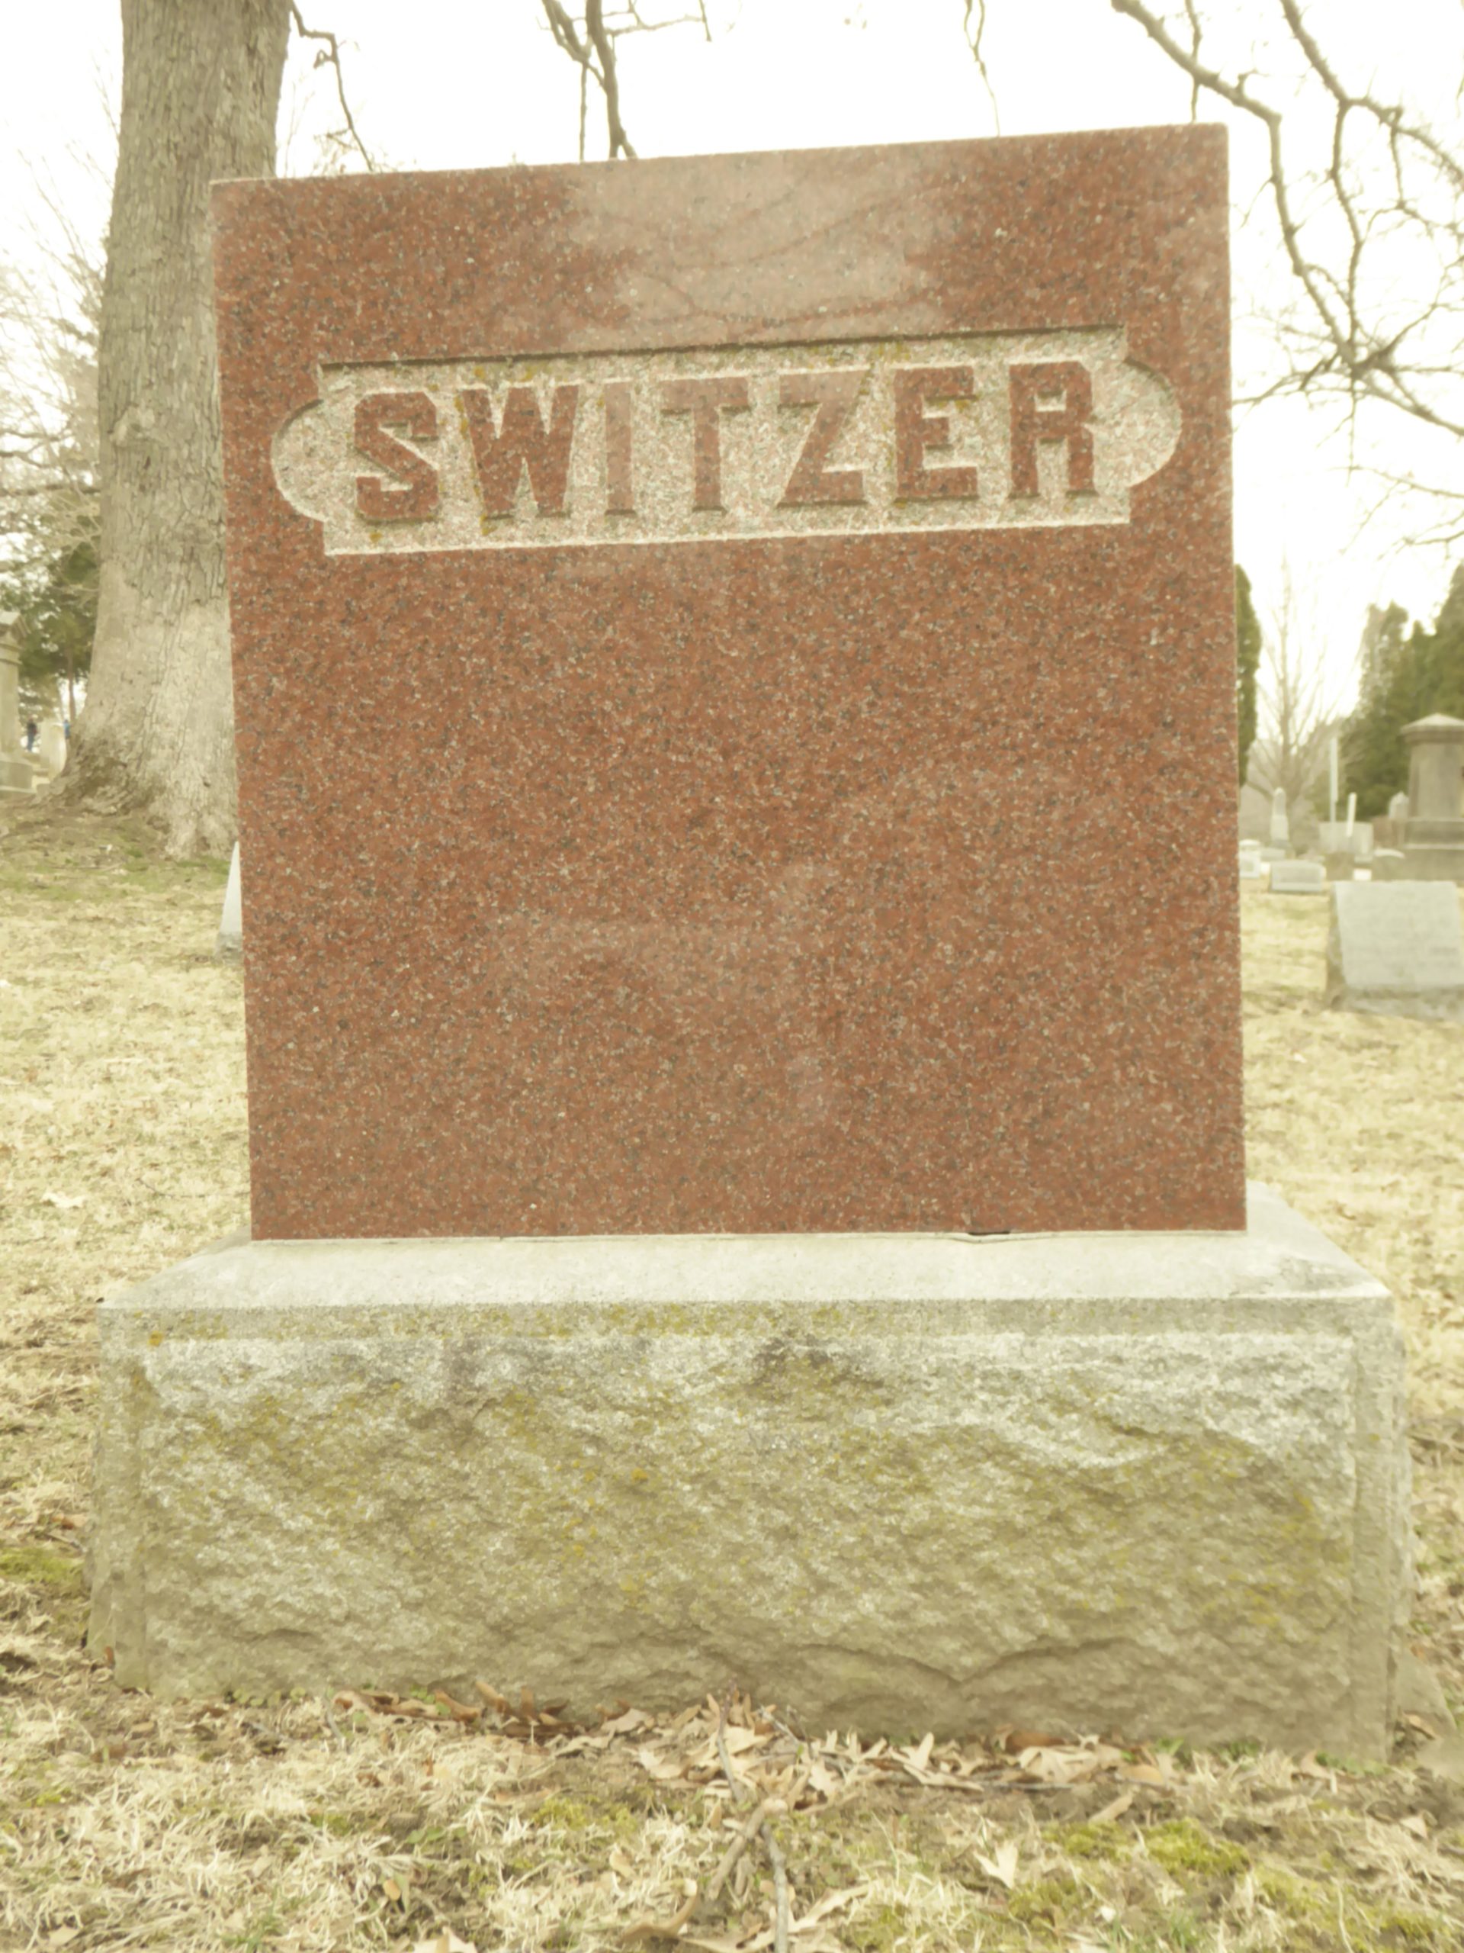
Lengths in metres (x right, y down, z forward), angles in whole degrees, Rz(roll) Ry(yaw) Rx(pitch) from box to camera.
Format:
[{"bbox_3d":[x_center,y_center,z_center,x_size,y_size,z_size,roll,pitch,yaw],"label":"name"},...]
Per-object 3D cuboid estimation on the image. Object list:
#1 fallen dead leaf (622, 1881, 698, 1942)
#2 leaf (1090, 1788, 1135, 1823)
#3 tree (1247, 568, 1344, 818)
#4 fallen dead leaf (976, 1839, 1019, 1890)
[{"bbox_3d":[-0.051,0.667,1.410,0.048,0.020,0.048,0,2,14],"label":"fallen dead leaf"},{"bbox_3d":[0.314,0.682,1.620,0.025,0.014,0.055,1,3,30],"label":"leaf"},{"bbox_3d":[17.130,-8.600,60.000,2.900,7.500,2.900,0,3,16],"label":"tree"},{"bbox_3d":[0.204,0.678,1.510,0.031,0.017,0.048,-1,2,-12],"label":"fallen dead leaf"}]

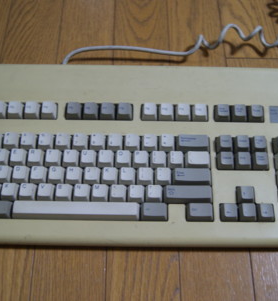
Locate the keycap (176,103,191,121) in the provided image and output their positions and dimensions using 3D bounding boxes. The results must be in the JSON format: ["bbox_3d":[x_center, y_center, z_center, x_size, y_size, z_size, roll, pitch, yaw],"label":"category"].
[{"bbox_3d":[0.050,-0.044,0.468,0.018,0.011,0.018,1,68,-1],"label":"keycap"}]

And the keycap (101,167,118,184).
[{"bbox_3d":[-0.031,0.027,0.443,0.018,0.009,0.018,1,70,-1],"label":"keycap"}]

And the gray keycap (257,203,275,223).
[{"bbox_3d":[0.133,0.065,0.430,0.018,0.009,0.018,1,69,-1],"label":"gray keycap"}]

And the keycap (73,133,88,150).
[{"bbox_3d":[-0.065,-0.010,0.456,0.018,0.011,0.018,1,69,-1],"label":"keycap"}]

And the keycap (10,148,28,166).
[{"bbox_3d":[-0.131,0.007,0.447,0.018,0.010,0.018,1,69,0],"label":"keycap"}]

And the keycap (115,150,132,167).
[{"bbox_3d":[-0.017,0.008,0.448,0.018,0.010,0.018,1,69,0],"label":"keycap"}]

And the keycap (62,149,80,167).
[{"bbox_3d":[-0.074,0.008,0.446,0.018,0.009,0.018,1,68,-1],"label":"keycap"}]

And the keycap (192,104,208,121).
[{"bbox_3d":[0.068,-0.044,0.472,0.018,0.011,0.018,1,69,-1],"label":"keycap"}]

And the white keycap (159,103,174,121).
[{"bbox_3d":[0.031,-0.044,0.468,0.018,0.011,0.018,1,68,-1],"label":"white keycap"}]

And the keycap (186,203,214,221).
[{"bbox_3d":[0.063,0.062,0.428,0.028,0.010,0.018,1,69,0],"label":"keycap"}]

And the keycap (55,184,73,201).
[{"bbox_3d":[-0.079,0.044,0.435,0.018,0.008,0.018,1,69,-1],"label":"keycap"}]

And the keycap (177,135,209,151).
[{"bbox_3d":[0.059,-0.008,0.454,0.037,0.011,0.018,1,68,-1],"label":"keycap"}]

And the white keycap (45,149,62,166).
[{"bbox_3d":[-0.094,0.007,0.450,0.018,0.009,0.018,1,69,-1],"label":"white keycap"}]

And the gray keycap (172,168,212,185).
[{"bbox_3d":[0.057,0.027,0.440,0.042,0.009,0.018,1,68,-1],"label":"gray keycap"}]

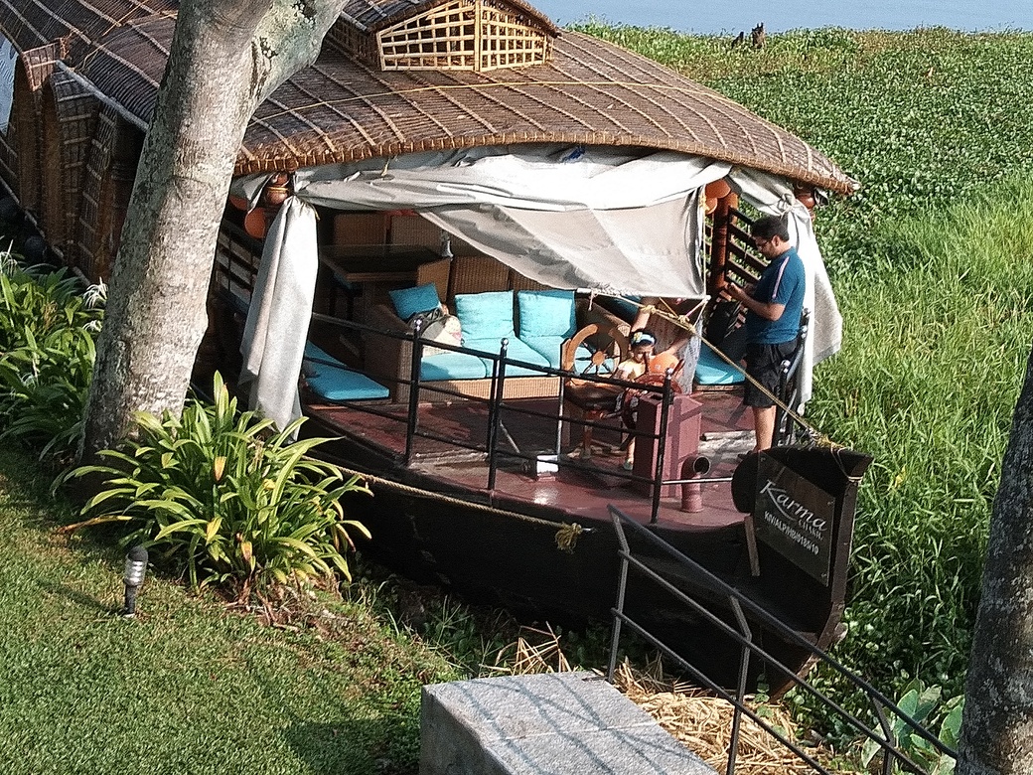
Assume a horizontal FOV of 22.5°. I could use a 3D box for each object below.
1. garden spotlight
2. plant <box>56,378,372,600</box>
[{"bbox_3d":[-2.170,1.098,14.750,0.118,0.410,0.118,9,17,0],"label":"garden spotlight"},{"bbox_3d":[-1.790,0.570,15.450,1.800,1.170,1.600,3,16,0],"label":"plant"}]

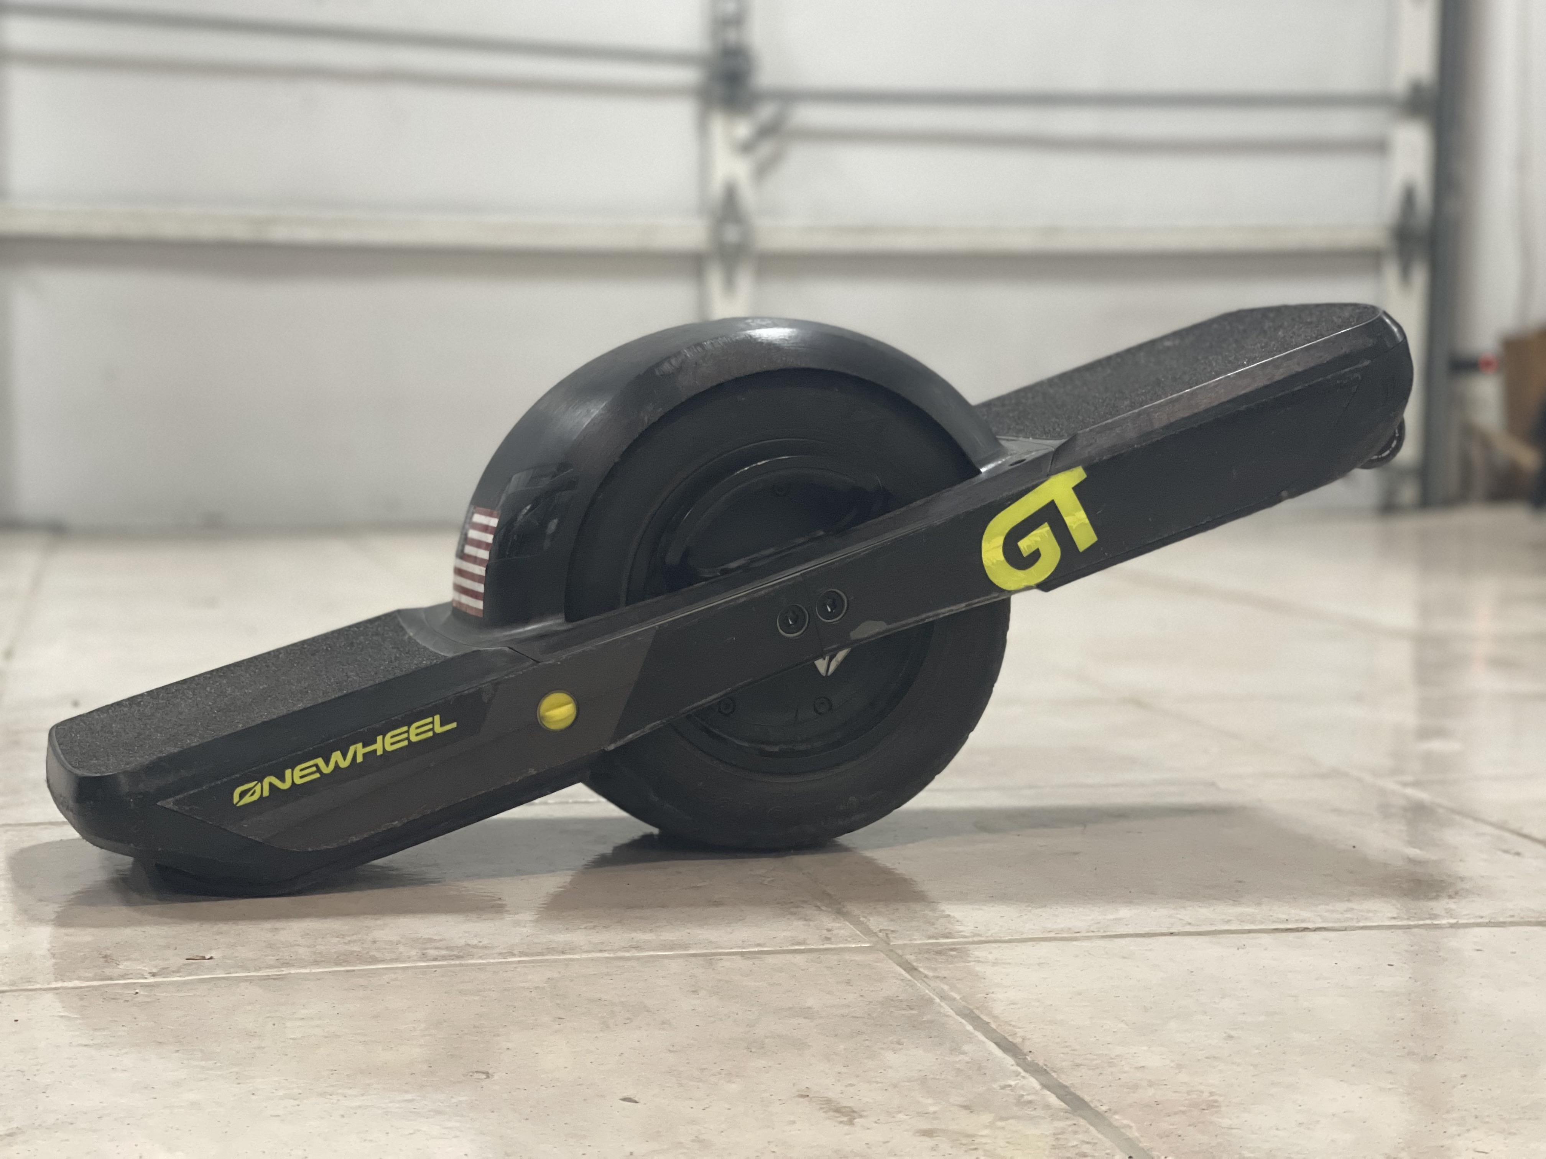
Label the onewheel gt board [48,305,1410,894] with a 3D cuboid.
[{"bbox_3d":[-0.014,0.000,1.626,0.800,0.302,0.233,-20,10,-15],"label":"onewheel gt board"}]

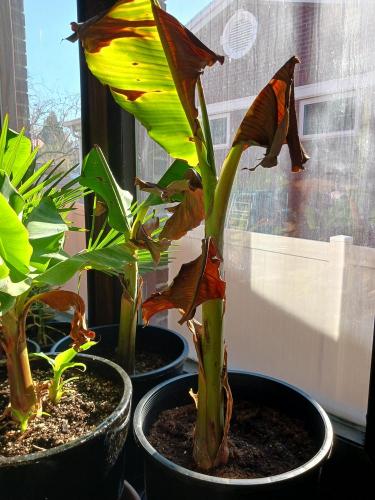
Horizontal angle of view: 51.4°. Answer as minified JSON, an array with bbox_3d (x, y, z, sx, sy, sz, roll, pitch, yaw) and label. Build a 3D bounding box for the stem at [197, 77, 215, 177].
[{"bbox_3d":[0.026,-0.169,0.535,0.015,0.136,0.016,-10,5,0],"label":"stem"}]

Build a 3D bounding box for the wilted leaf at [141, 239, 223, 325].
[{"bbox_3d":[-0.005,0.040,0.525,0.106,0.113,0.070,2,9,9],"label":"wilted leaf"}]

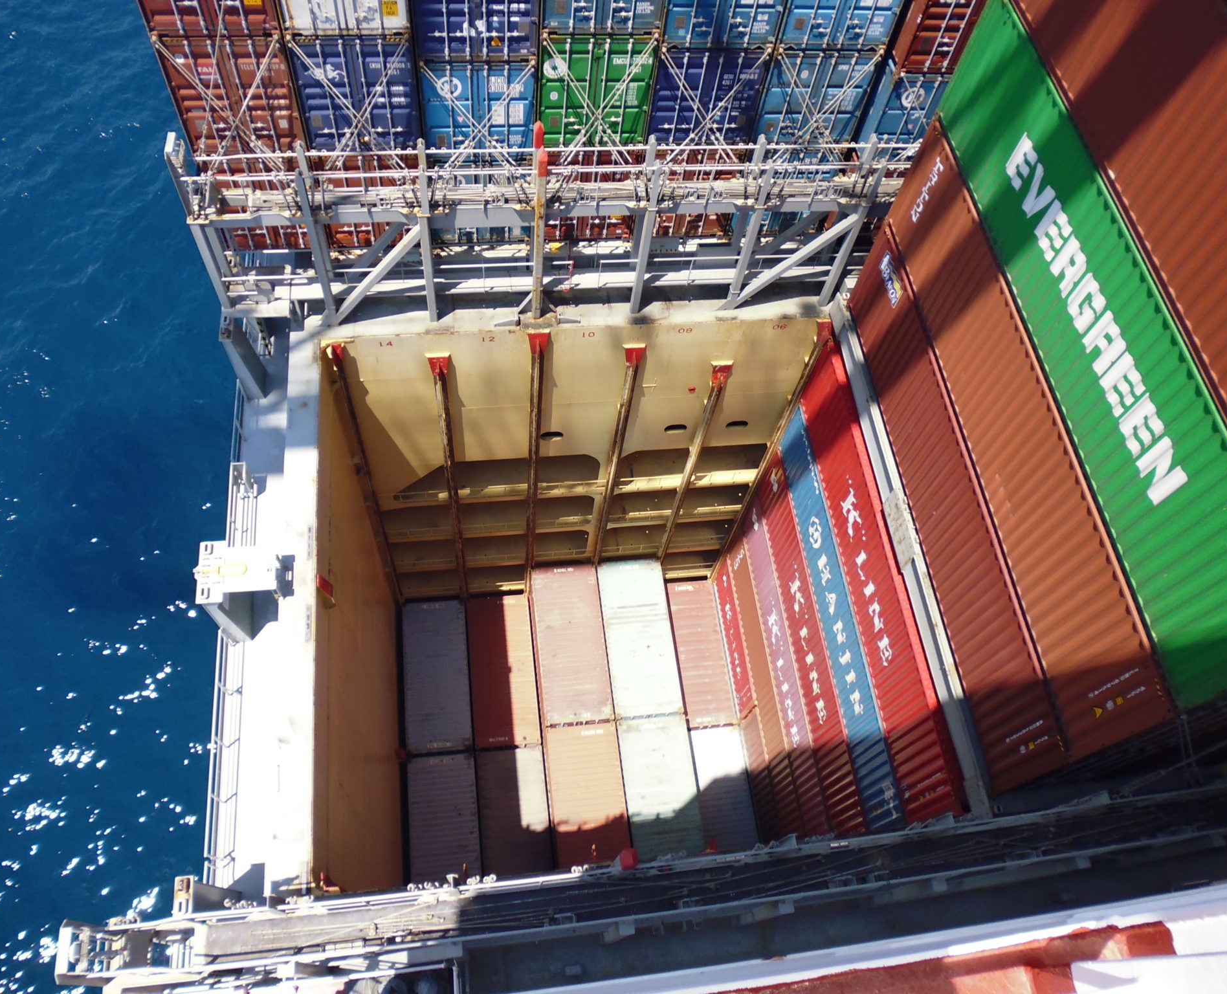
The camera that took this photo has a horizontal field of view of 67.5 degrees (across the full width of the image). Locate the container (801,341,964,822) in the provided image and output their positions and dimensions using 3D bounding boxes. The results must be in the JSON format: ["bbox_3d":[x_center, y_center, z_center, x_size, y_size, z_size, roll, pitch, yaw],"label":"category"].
[{"bbox_3d":[7.460,1.678,22.979,2.438,2.840,12.192,-3,62,-7],"label":"container"}]

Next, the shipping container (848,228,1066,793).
[{"bbox_3d":[8.070,-0.334,19.631,2.438,2.946,12.192,-3,62,-7],"label":"shipping container"}]

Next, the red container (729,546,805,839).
[{"bbox_3d":[6.524,6.888,32.402,2.438,2.797,12.192,-3,62,-7],"label":"red container"}]

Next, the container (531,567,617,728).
[{"bbox_3d":[-1.622,5.958,35.133,2.438,2.591,6.058,-3,62,-7],"label":"container"}]

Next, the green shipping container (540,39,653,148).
[{"bbox_3d":[-1.042,-13.973,22.668,2.438,2.839,12.192,-3,62,-7],"label":"green shipping container"}]

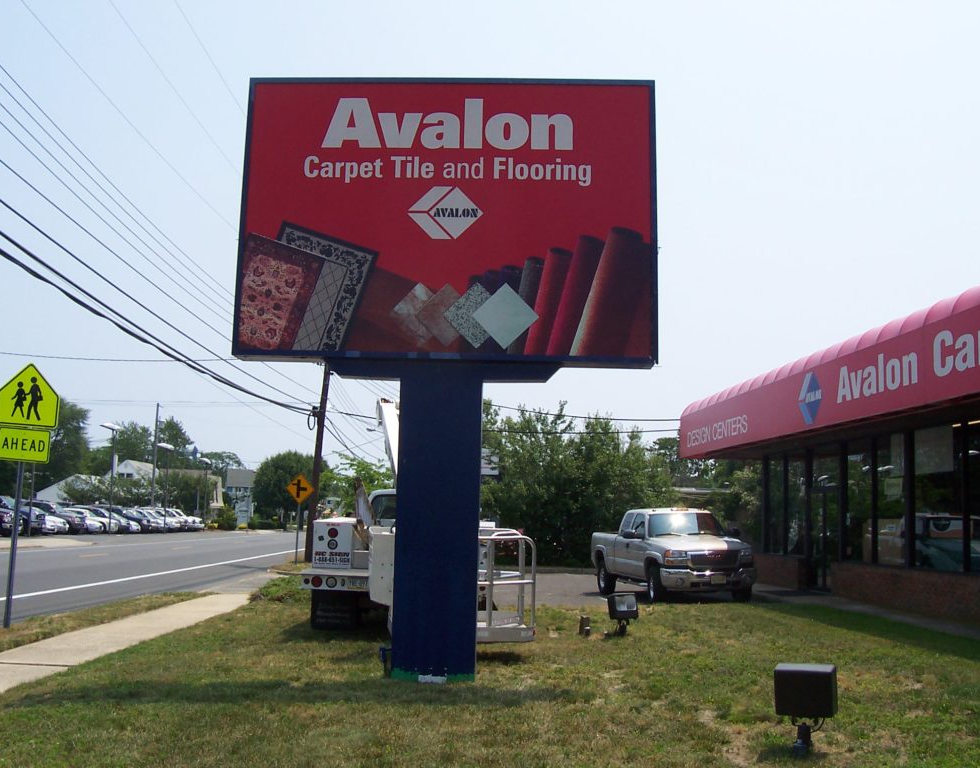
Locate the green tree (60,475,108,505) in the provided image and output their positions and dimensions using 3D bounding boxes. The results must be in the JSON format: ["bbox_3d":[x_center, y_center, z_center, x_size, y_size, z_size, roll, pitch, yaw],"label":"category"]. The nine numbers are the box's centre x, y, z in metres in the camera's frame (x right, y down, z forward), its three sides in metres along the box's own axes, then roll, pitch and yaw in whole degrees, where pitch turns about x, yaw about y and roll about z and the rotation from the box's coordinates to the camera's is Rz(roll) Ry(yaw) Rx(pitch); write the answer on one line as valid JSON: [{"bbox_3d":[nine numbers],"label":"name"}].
[{"bbox_3d":[-31.862,9.311,86.000,3.900,4.300,3.900,4,-8,-20],"label":"green tree"}]

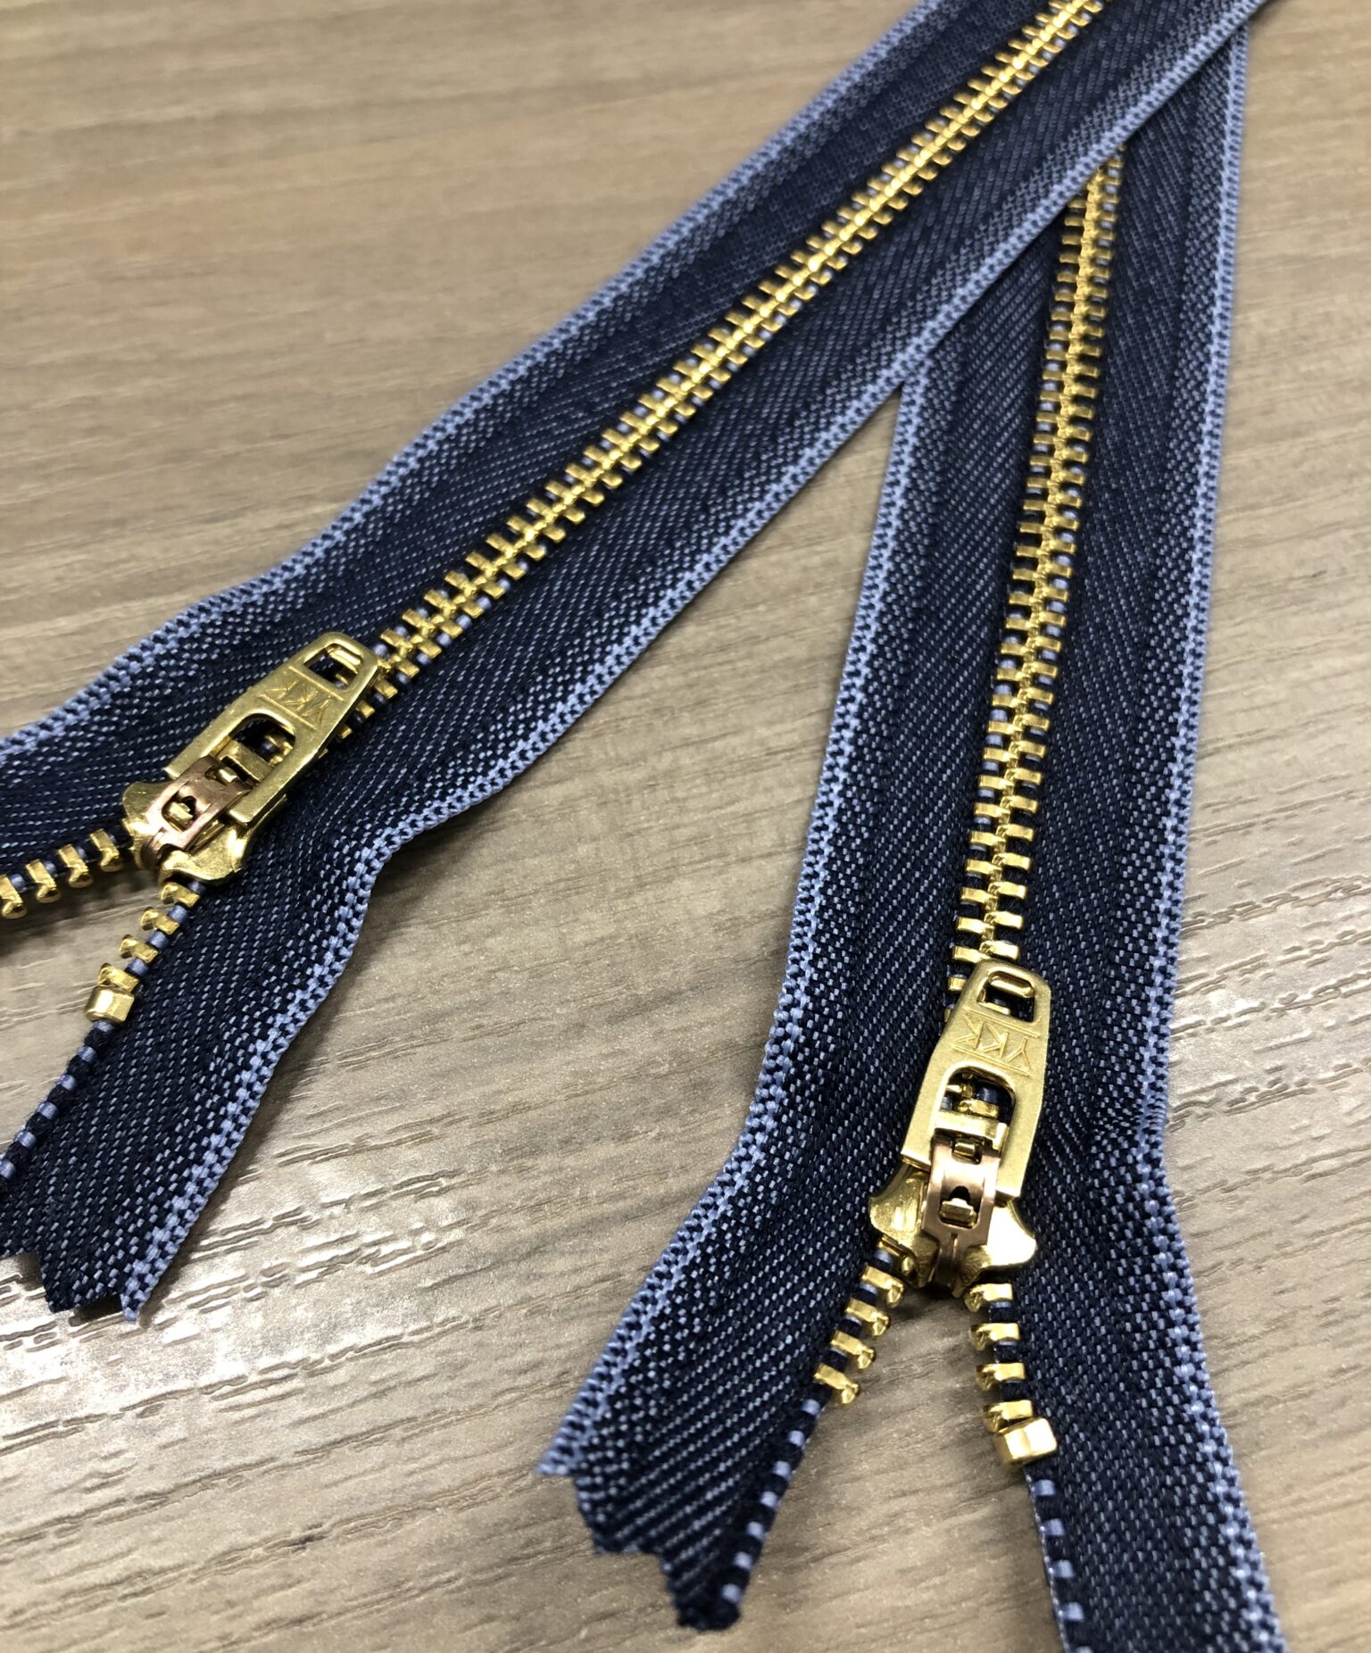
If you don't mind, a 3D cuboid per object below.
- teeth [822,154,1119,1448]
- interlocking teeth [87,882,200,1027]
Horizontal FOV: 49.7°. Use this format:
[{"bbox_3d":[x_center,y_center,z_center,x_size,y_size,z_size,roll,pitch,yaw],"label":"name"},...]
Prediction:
[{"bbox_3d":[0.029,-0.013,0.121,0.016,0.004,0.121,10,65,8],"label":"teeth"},{"bbox_3d":[-0.041,0.010,0.114,0.003,0.003,0.012,22,67,12],"label":"interlocking teeth"}]

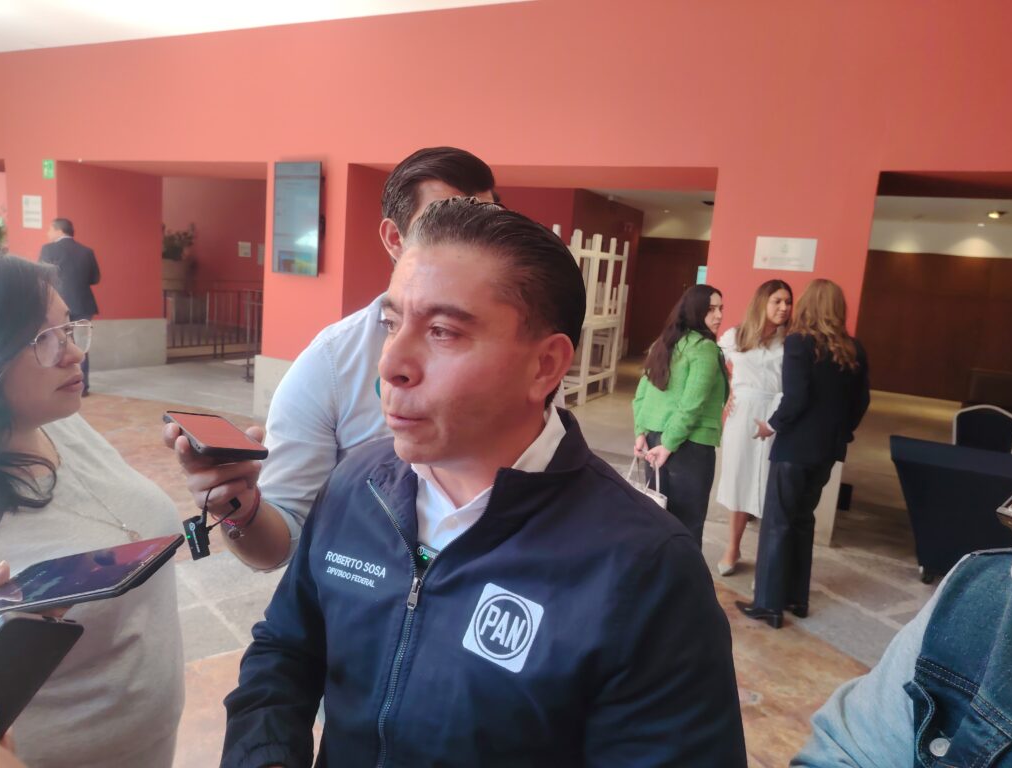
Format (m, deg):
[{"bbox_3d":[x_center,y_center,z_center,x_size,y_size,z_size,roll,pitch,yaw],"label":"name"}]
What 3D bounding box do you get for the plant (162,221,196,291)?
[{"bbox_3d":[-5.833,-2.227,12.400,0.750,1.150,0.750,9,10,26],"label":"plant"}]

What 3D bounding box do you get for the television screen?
[{"bbox_3d":[-1.861,-1.479,6.381,0.555,0.975,0.060,9,10,26],"label":"television screen"}]

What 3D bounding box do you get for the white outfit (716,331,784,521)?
[{"bbox_3d":[1.371,0.199,3.870,0.460,1.040,0.320,6,9,9],"label":"white outfit"}]

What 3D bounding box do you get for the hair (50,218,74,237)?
[{"bbox_3d":[-4.375,-1.547,7.020,0.190,0.180,0.160,4,9,-6],"label":"hair"}]

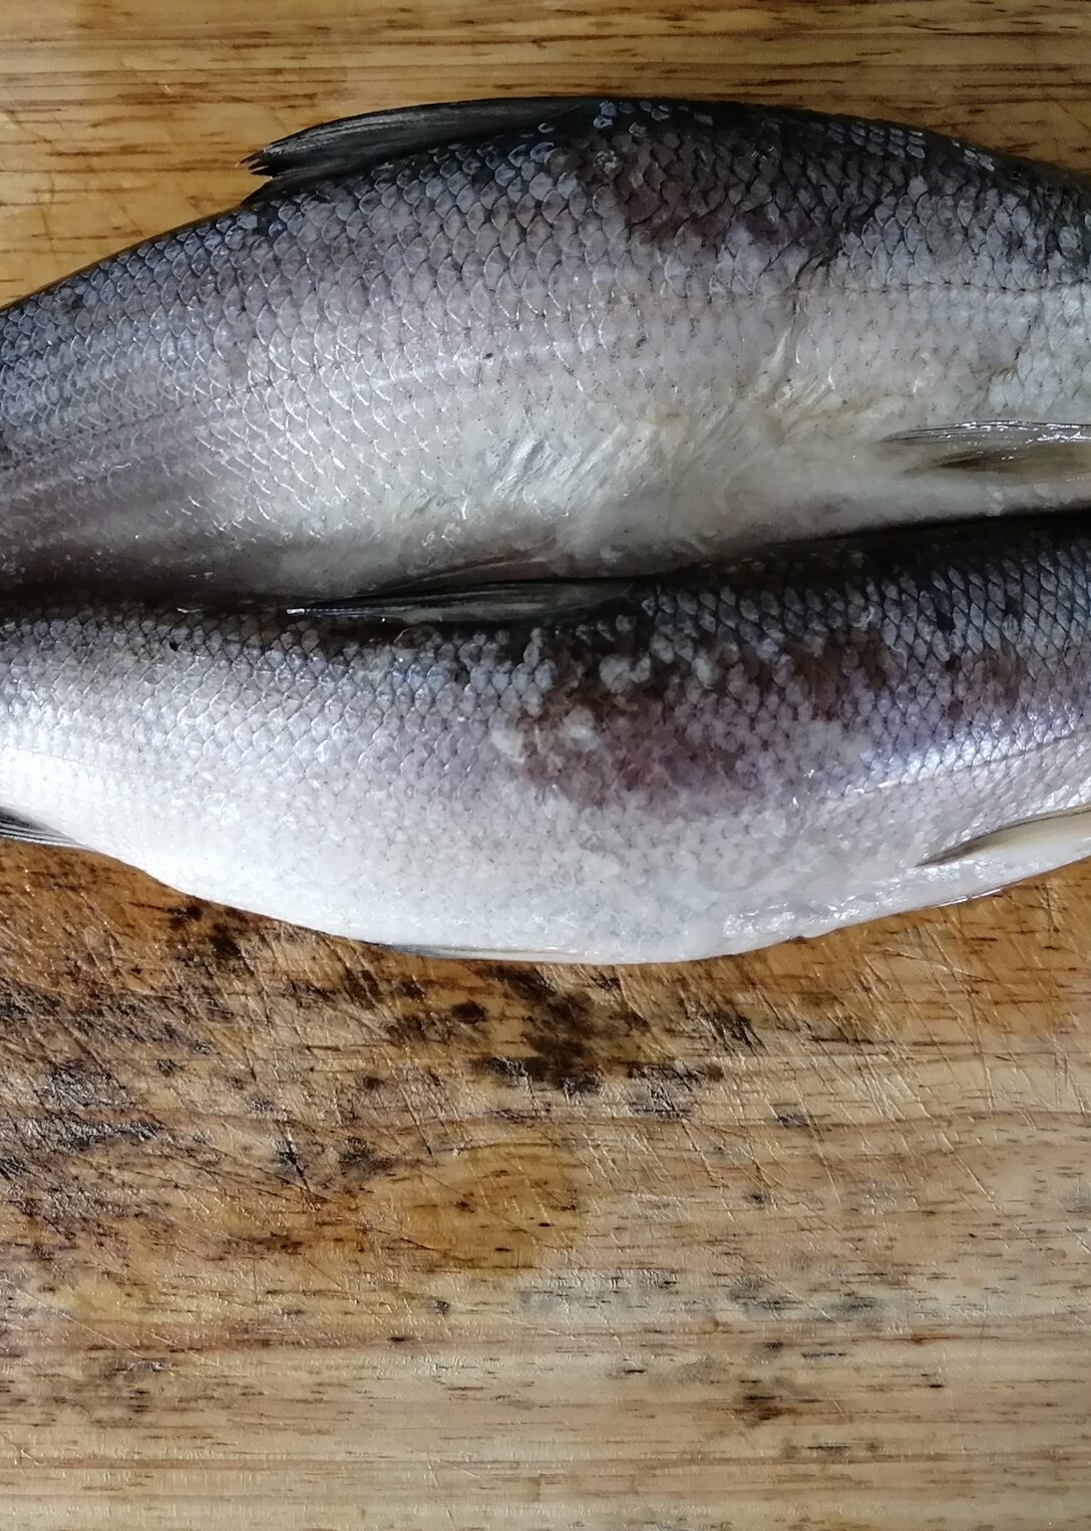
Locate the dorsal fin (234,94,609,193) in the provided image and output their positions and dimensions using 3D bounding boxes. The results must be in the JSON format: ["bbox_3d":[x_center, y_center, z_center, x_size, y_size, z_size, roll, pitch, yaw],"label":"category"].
[{"bbox_3d":[-0.021,-0.110,0.271,0.064,0.005,0.012,-9,84,-1],"label":"dorsal fin"}]

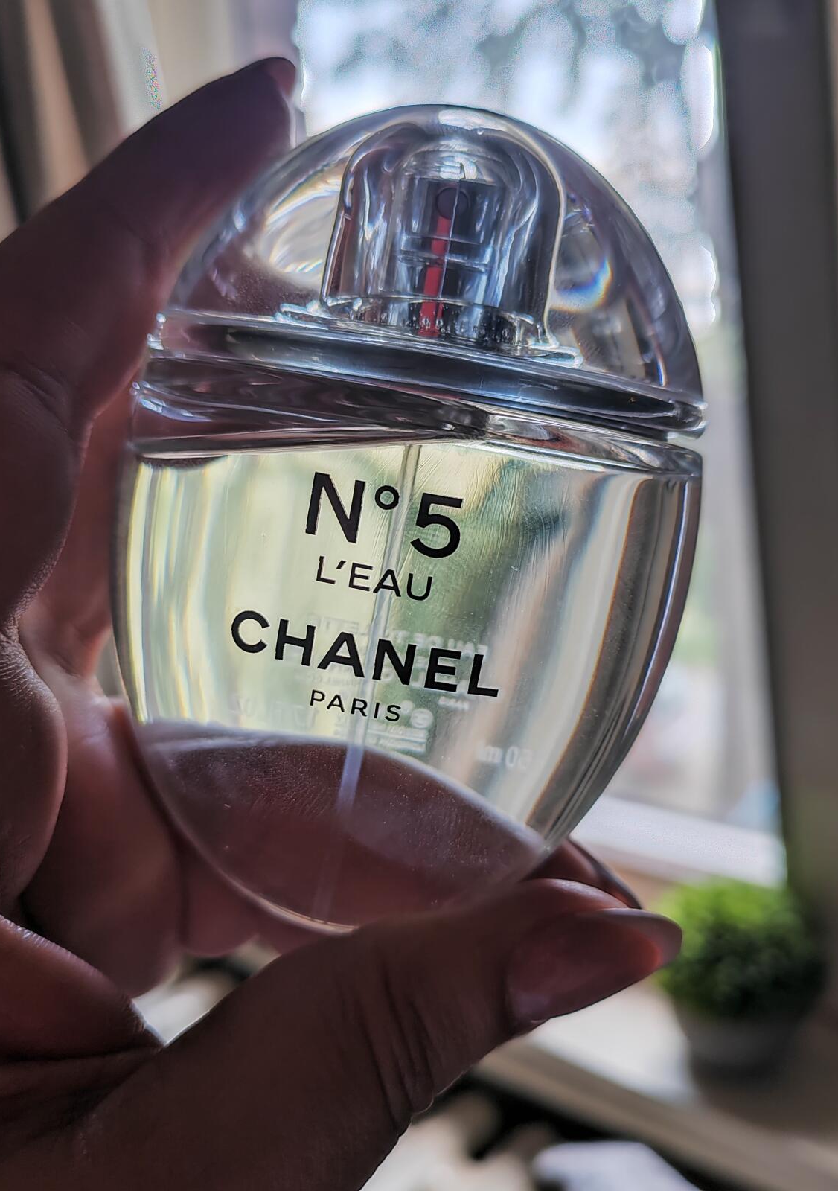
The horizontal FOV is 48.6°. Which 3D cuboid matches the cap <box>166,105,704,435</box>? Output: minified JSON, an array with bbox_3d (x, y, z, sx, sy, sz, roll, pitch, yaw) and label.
[{"bbox_3d":[0.004,-0.042,0.112,0.068,0.035,0.031,9,1,3],"label":"cap"}]

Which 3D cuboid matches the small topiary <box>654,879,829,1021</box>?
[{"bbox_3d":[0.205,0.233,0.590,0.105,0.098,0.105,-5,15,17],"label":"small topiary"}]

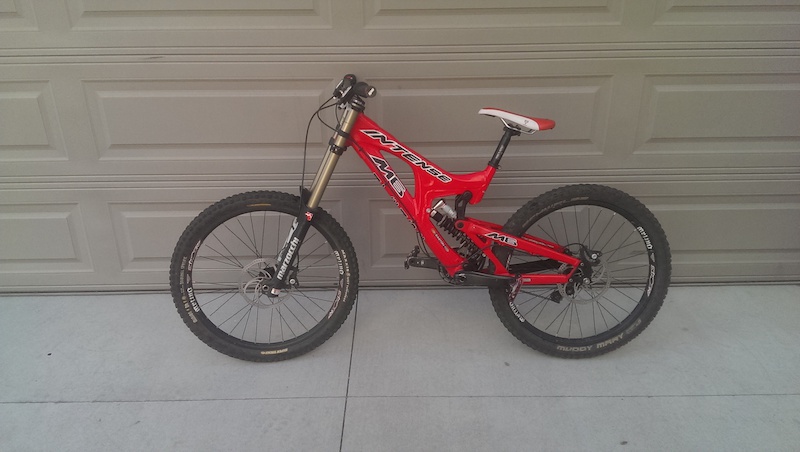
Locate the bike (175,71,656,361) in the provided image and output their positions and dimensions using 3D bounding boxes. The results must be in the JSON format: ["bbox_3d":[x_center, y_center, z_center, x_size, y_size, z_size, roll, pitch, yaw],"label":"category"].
[{"bbox_3d":[0.089,0.001,2.172,1.840,1.060,0.750,-1,14,0],"label":"bike"}]

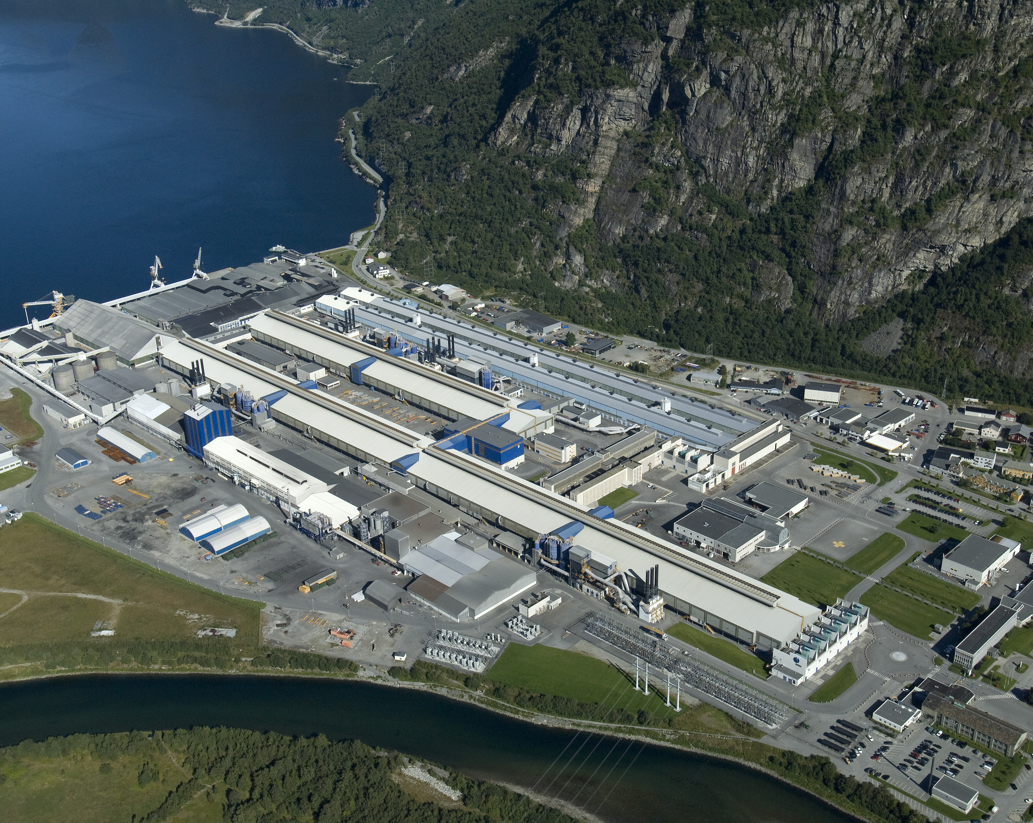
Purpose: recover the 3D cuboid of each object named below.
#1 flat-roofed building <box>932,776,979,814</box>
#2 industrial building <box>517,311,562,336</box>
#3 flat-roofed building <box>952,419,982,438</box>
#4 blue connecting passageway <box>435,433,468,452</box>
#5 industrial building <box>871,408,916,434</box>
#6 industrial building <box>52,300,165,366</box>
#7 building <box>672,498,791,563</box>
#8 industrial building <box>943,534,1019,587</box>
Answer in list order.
[{"bbox_3d":[227.287,198.308,641.850,18.880,6.300,12.400,21,32,40],"label":"flat-roofed building"},{"bbox_3d":[22.250,-91.560,1278.560,23.400,7.700,47.200,-21,31,-35],"label":"industrial building"},{"bbox_3d":[383.340,14.200,1051.480,20.730,4.230,12.280,11,28,25],"label":"flat-roofed building"},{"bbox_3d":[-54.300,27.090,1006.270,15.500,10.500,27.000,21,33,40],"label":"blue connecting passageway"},{"bbox_3d":[316.620,7.850,1045.110,43.500,6.600,15.800,-21,31,-35],"label":"industrial building"},{"bbox_3d":[-410.219,-85.517,1274.568,156.400,27.400,64.800,21,32,40],"label":"industrial building"},{"bbox_3d":[155.430,83.820,884.790,64.500,13.500,54.500,21,33,40],"label":"building"},{"bbox_3d":[324.010,101.130,862.200,55.350,12.080,28.680,-24,33,-39],"label":"industrial building"}]

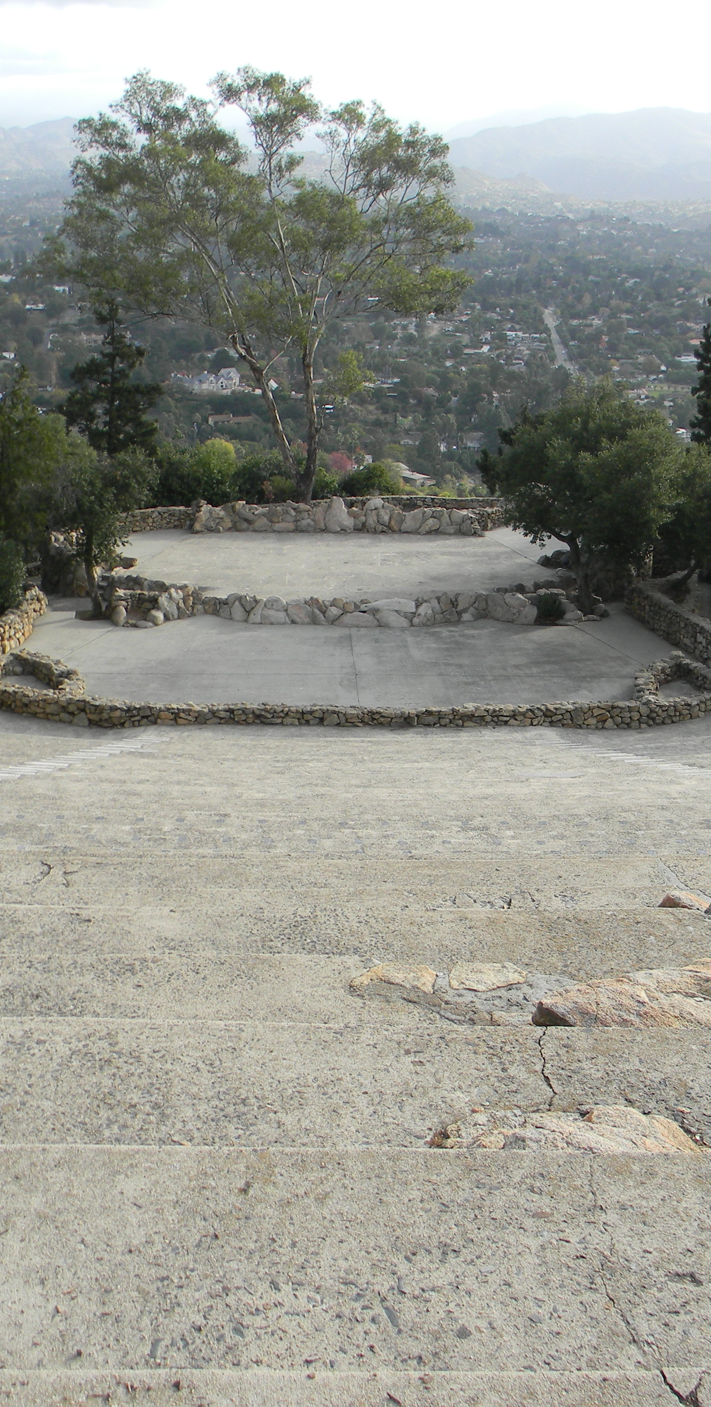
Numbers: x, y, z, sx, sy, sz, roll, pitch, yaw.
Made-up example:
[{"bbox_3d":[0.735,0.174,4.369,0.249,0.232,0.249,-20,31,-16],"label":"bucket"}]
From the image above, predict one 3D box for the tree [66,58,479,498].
[{"bbox_3d":[-3.925,-17.847,64.500,17.200,18.200,14.500,0,19,0],"label":"tree"}]

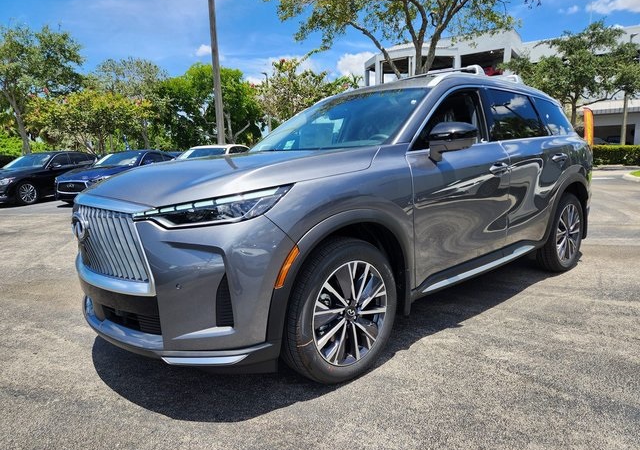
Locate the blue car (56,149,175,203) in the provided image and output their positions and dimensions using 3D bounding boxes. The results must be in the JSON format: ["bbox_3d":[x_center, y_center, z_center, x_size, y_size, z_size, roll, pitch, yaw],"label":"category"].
[{"bbox_3d":[-5.560,-1.572,13.355,1.860,1.520,4.750,2,10,27],"label":"blue car"}]

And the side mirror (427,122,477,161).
[{"bbox_3d":[0.772,-0.488,2.506,0.190,0.220,0.255,-10,12,-40],"label":"side mirror"}]

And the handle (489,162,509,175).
[{"bbox_3d":[1.267,-0.403,3.016,0.240,0.060,0.060,-10,12,-40],"label":"handle"}]

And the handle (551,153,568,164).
[{"bbox_3d":[2.085,-0.578,3.693,0.240,0.060,0.060,-10,12,-40],"label":"handle"}]

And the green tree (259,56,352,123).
[{"bbox_3d":[-0.761,-4.680,19.453,4.290,5.548,4.075,-2,9,-2],"label":"green tree"}]

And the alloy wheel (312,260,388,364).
[{"bbox_3d":[0.116,0.450,2.264,0.545,0.545,0.180,-10,12,-40],"label":"alloy wheel"}]

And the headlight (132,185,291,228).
[{"bbox_3d":[-0.471,-0.085,1.944,0.600,0.190,0.460,-10,12,-40],"label":"headlight"}]

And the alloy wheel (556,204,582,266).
[{"bbox_3d":[2.318,0.071,4.113,0.545,0.545,0.180,-10,12,-40],"label":"alloy wheel"}]

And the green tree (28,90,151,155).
[{"bbox_3d":[-9.942,-3.643,18.858,5.395,4.386,5.125,-7,10,-27],"label":"green tree"}]

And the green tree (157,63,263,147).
[{"bbox_3d":[-6.304,-6.036,25.549,6.232,6.735,5.921,-4,9,-13],"label":"green tree"}]

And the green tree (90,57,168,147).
[{"bbox_3d":[-10.557,-5.855,24.572,4.628,7.008,4.397,-6,10,-22],"label":"green tree"}]

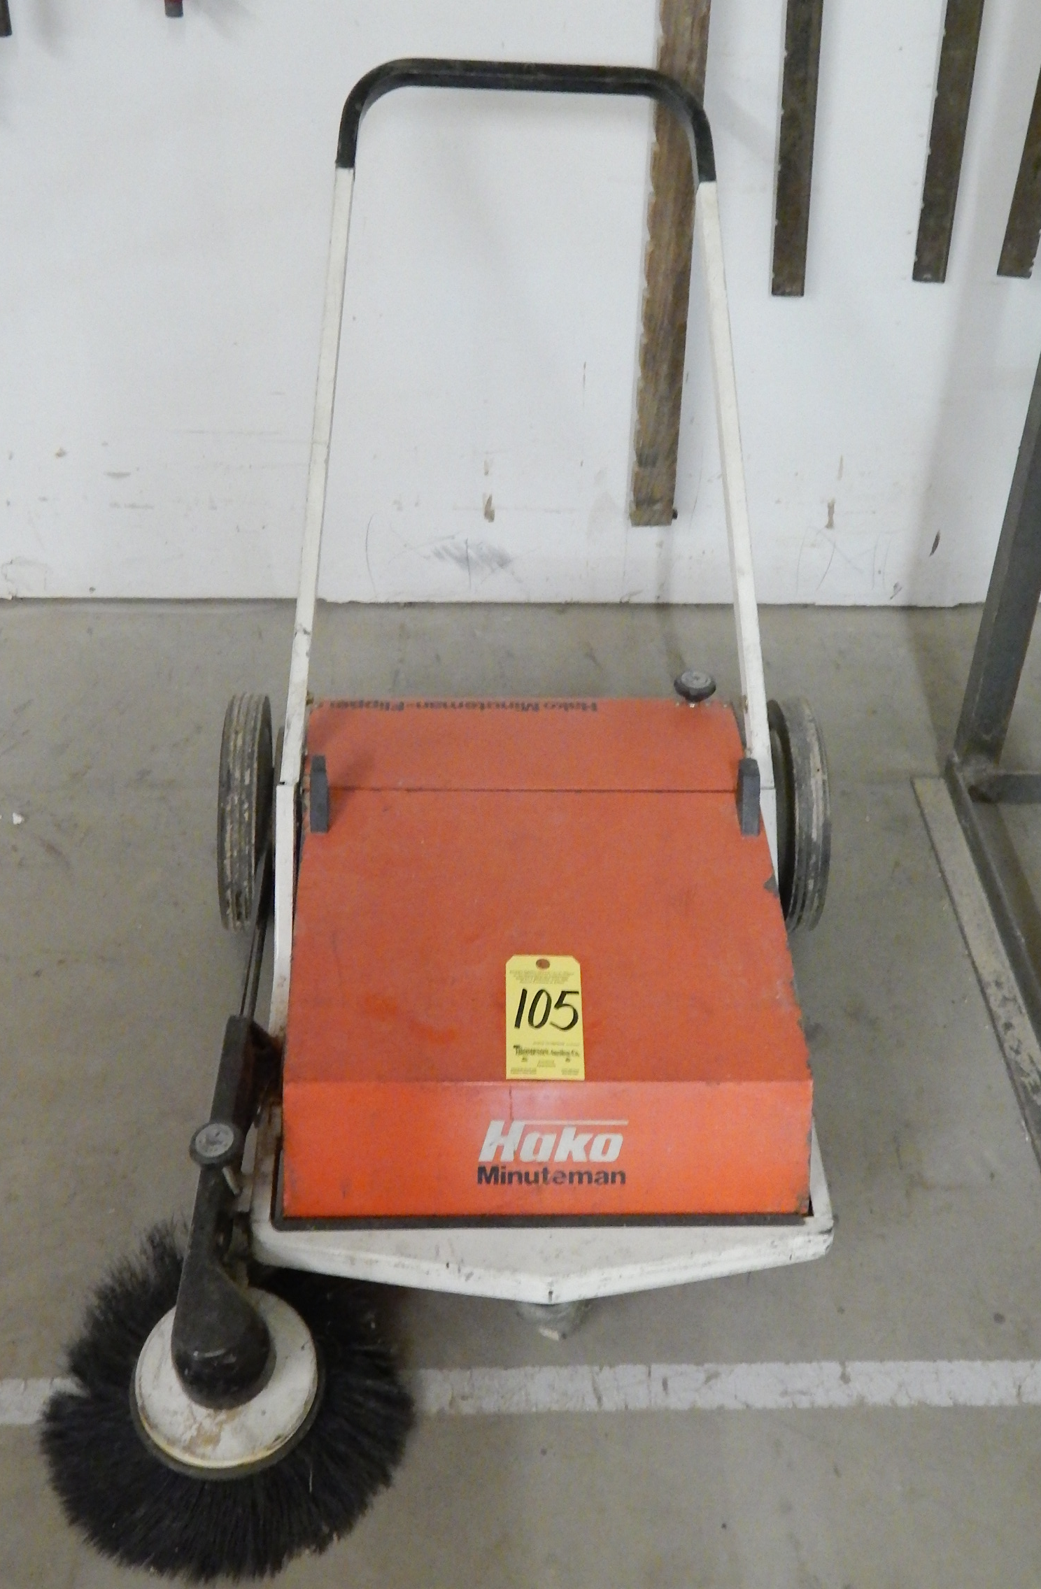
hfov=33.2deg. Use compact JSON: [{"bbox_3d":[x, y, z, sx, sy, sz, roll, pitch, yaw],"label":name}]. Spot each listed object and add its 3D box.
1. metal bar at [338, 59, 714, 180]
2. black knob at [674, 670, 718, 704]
[{"bbox_3d":[0.007,-0.908,2.356,0.505,0.033,0.175,2,72,-2],"label":"metal bar"},{"bbox_3d":[0.223,-0.134,2.220,0.052,0.032,0.052,0,35,-3],"label":"black knob"}]

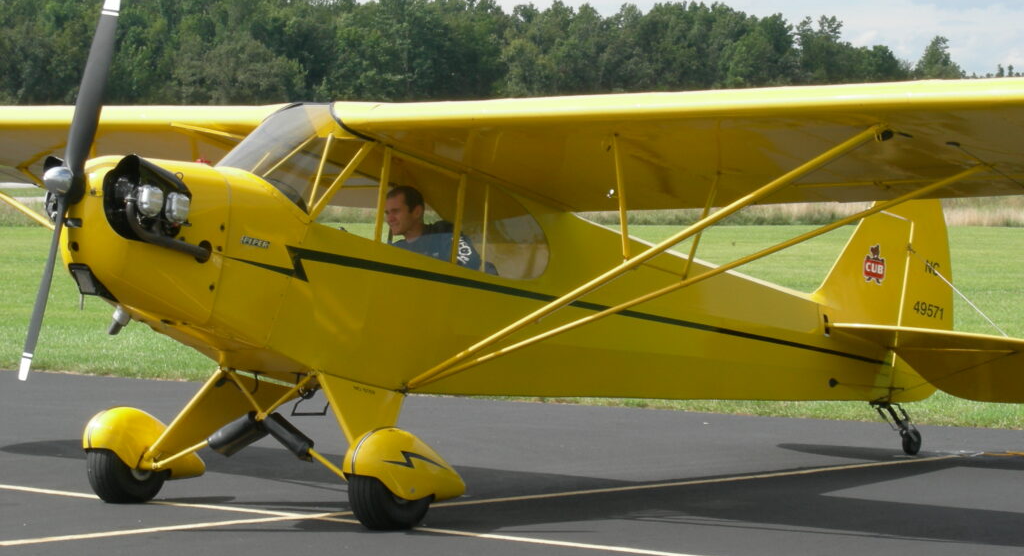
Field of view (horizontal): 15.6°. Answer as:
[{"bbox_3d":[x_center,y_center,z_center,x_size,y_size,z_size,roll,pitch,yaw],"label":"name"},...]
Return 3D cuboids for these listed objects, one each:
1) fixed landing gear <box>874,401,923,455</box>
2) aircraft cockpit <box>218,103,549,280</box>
[{"bbox_3d":[2.226,0.863,21.301,0.180,0.320,0.350,1,2,43],"label":"fixed landing gear"},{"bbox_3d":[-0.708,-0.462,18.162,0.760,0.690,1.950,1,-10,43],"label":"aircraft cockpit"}]

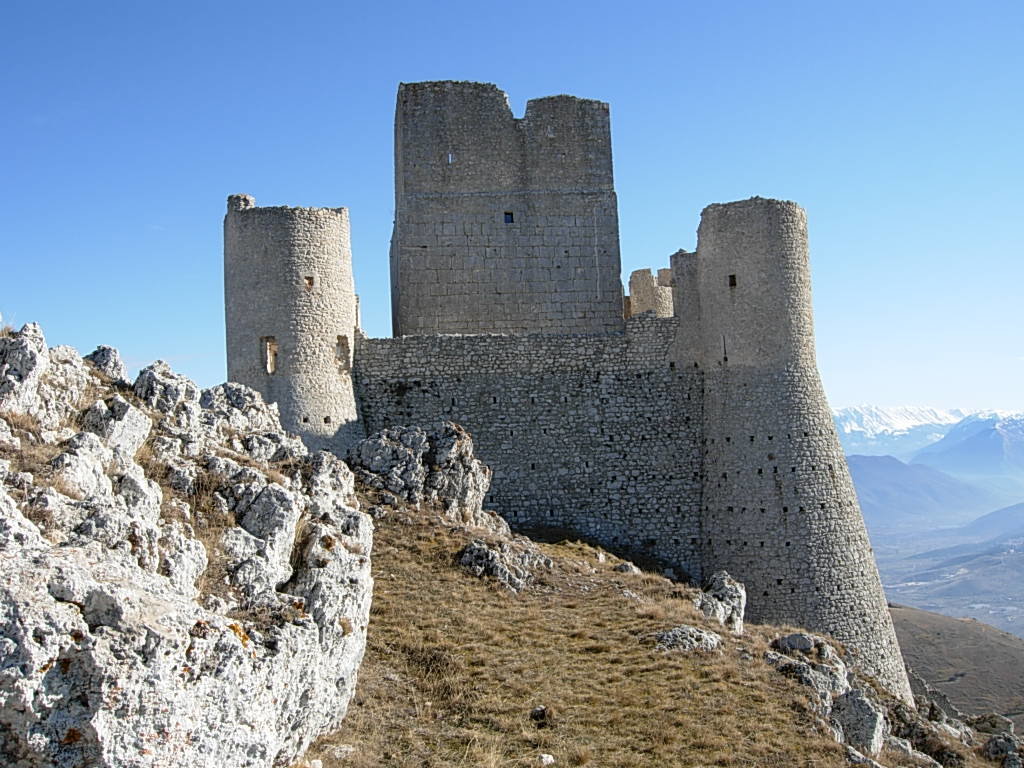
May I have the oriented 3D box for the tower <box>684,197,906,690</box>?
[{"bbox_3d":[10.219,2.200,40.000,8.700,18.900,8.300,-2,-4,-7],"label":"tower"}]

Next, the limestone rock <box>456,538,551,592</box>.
[{"bbox_3d":[-0.181,3.984,23.500,2.000,1.050,1.500,-2,-4,0],"label":"limestone rock"}]

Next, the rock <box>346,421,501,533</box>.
[{"bbox_3d":[-2.483,2.694,31.500,4.400,3.100,3.000,-2,-4,0],"label":"rock"}]

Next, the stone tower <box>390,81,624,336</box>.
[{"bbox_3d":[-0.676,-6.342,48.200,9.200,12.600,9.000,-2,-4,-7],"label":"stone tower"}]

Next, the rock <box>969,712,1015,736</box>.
[{"bbox_3d":[15.296,10.864,34.000,1.300,0.700,1.000,-2,-4,0],"label":"rock"}]

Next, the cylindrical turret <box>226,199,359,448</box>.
[{"bbox_3d":[-7.795,-1.700,38.500,4.900,9.900,4.900,-2,-4,-7],"label":"cylindrical turret"}]

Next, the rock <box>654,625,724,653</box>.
[{"bbox_3d":[3.134,4.533,19.000,1.120,0.450,0.850,-2,-4,0],"label":"rock"}]

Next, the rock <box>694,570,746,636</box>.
[{"bbox_3d":[4.879,5.111,25.000,1.150,1.450,1.050,-2,-4,0],"label":"rock"}]

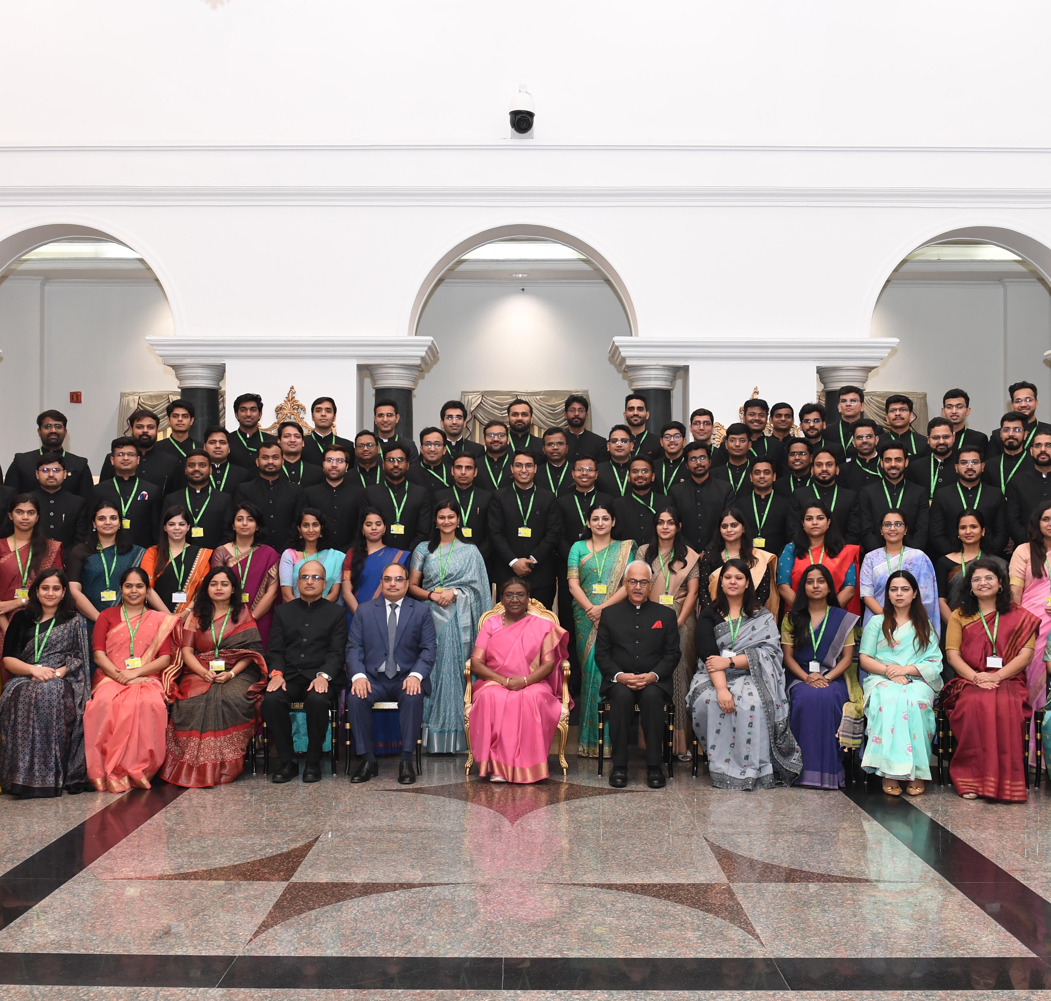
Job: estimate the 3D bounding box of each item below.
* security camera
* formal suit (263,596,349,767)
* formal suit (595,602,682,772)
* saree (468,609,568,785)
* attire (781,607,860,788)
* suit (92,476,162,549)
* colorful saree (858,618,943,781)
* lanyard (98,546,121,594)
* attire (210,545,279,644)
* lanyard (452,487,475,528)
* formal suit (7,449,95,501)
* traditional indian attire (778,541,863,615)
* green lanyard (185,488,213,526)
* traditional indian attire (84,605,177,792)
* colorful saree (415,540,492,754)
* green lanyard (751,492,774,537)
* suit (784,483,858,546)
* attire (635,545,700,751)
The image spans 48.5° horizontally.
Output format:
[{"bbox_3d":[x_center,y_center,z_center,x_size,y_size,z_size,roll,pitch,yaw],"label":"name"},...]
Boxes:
[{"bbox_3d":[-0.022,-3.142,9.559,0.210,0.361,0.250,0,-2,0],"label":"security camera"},{"bbox_3d":[-1.301,1.067,6.944,0.510,0.980,0.660,0,-2,-3],"label":"formal suit"},{"bbox_3d":[0.673,1.073,6.945,0.510,0.960,0.660,0,-1,5],"label":"formal suit"},{"bbox_3d":[-0.031,1.138,6.922,0.590,0.940,0.700,0,-2,0],"label":"saree"},{"bbox_3d":[1.724,1.131,6.853,0.480,0.985,0.680,0,-2,13],"label":"attire"},{"bbox_3d":[-2.629,0.597,7.687,0.500,1.530,0.310,1,-2,-16],"label":"suit"},{"bbox_3d":[2.149,1.121,6.727,0.470,0.875,0.630,0,-1,10],"label":"colorful saree"},{"bbox_3d":[-2.618,0.436,7.346,0.150,0.310,0.120,0,-1,-12],"label":"lanyard"},{"bbox_3d":[-1.797,0.946,7.481,0.470,1.340,0.360,0,-1,-12],"label":"attire"},{"bbox_3d":[-0.415,0.038,7.872,0.165,0.290,0.110,0,-2,0],"label":"lanyard"},{"bbox_3d":[-3.296,0.396,8.092,0.590,1.510,0.330,1,-2,-18],"label":"formal suit"},{"bbox_3d":[1.844,0.934,7.328,0.530,1.365,0.340,0,-2,12],"label":"traditional indian attire"},{"bbox_3d":[-2.196,0.044,7.847,0.175,0.270,0.120,0,-1,-10],"label":"green lanyard"},{"bbox_3d":[-2.271,1.125,6.767,0.510,0.990,0.700,0,-1,-13],"label":"traditional indian attire"},{"bbox_3d":[-0.466,0.940,7.557,0.490,1.350,0.380,0,-2,0],"label":"colorful saree"},{"bbox_3d":[1.627,0.095,7.996,0.160,0.310,0.120,0,-1,6],"label":"green lanyard"},{"bbox_3d":[1.950,0.641,7.738,0.500,1.520,0.320,0,-1,8],"label":"suit"},{"bbox_3d":[0.909,0.943,7.527,0.450,1.325,0.360,0,-2,3],"label":"attire"}]

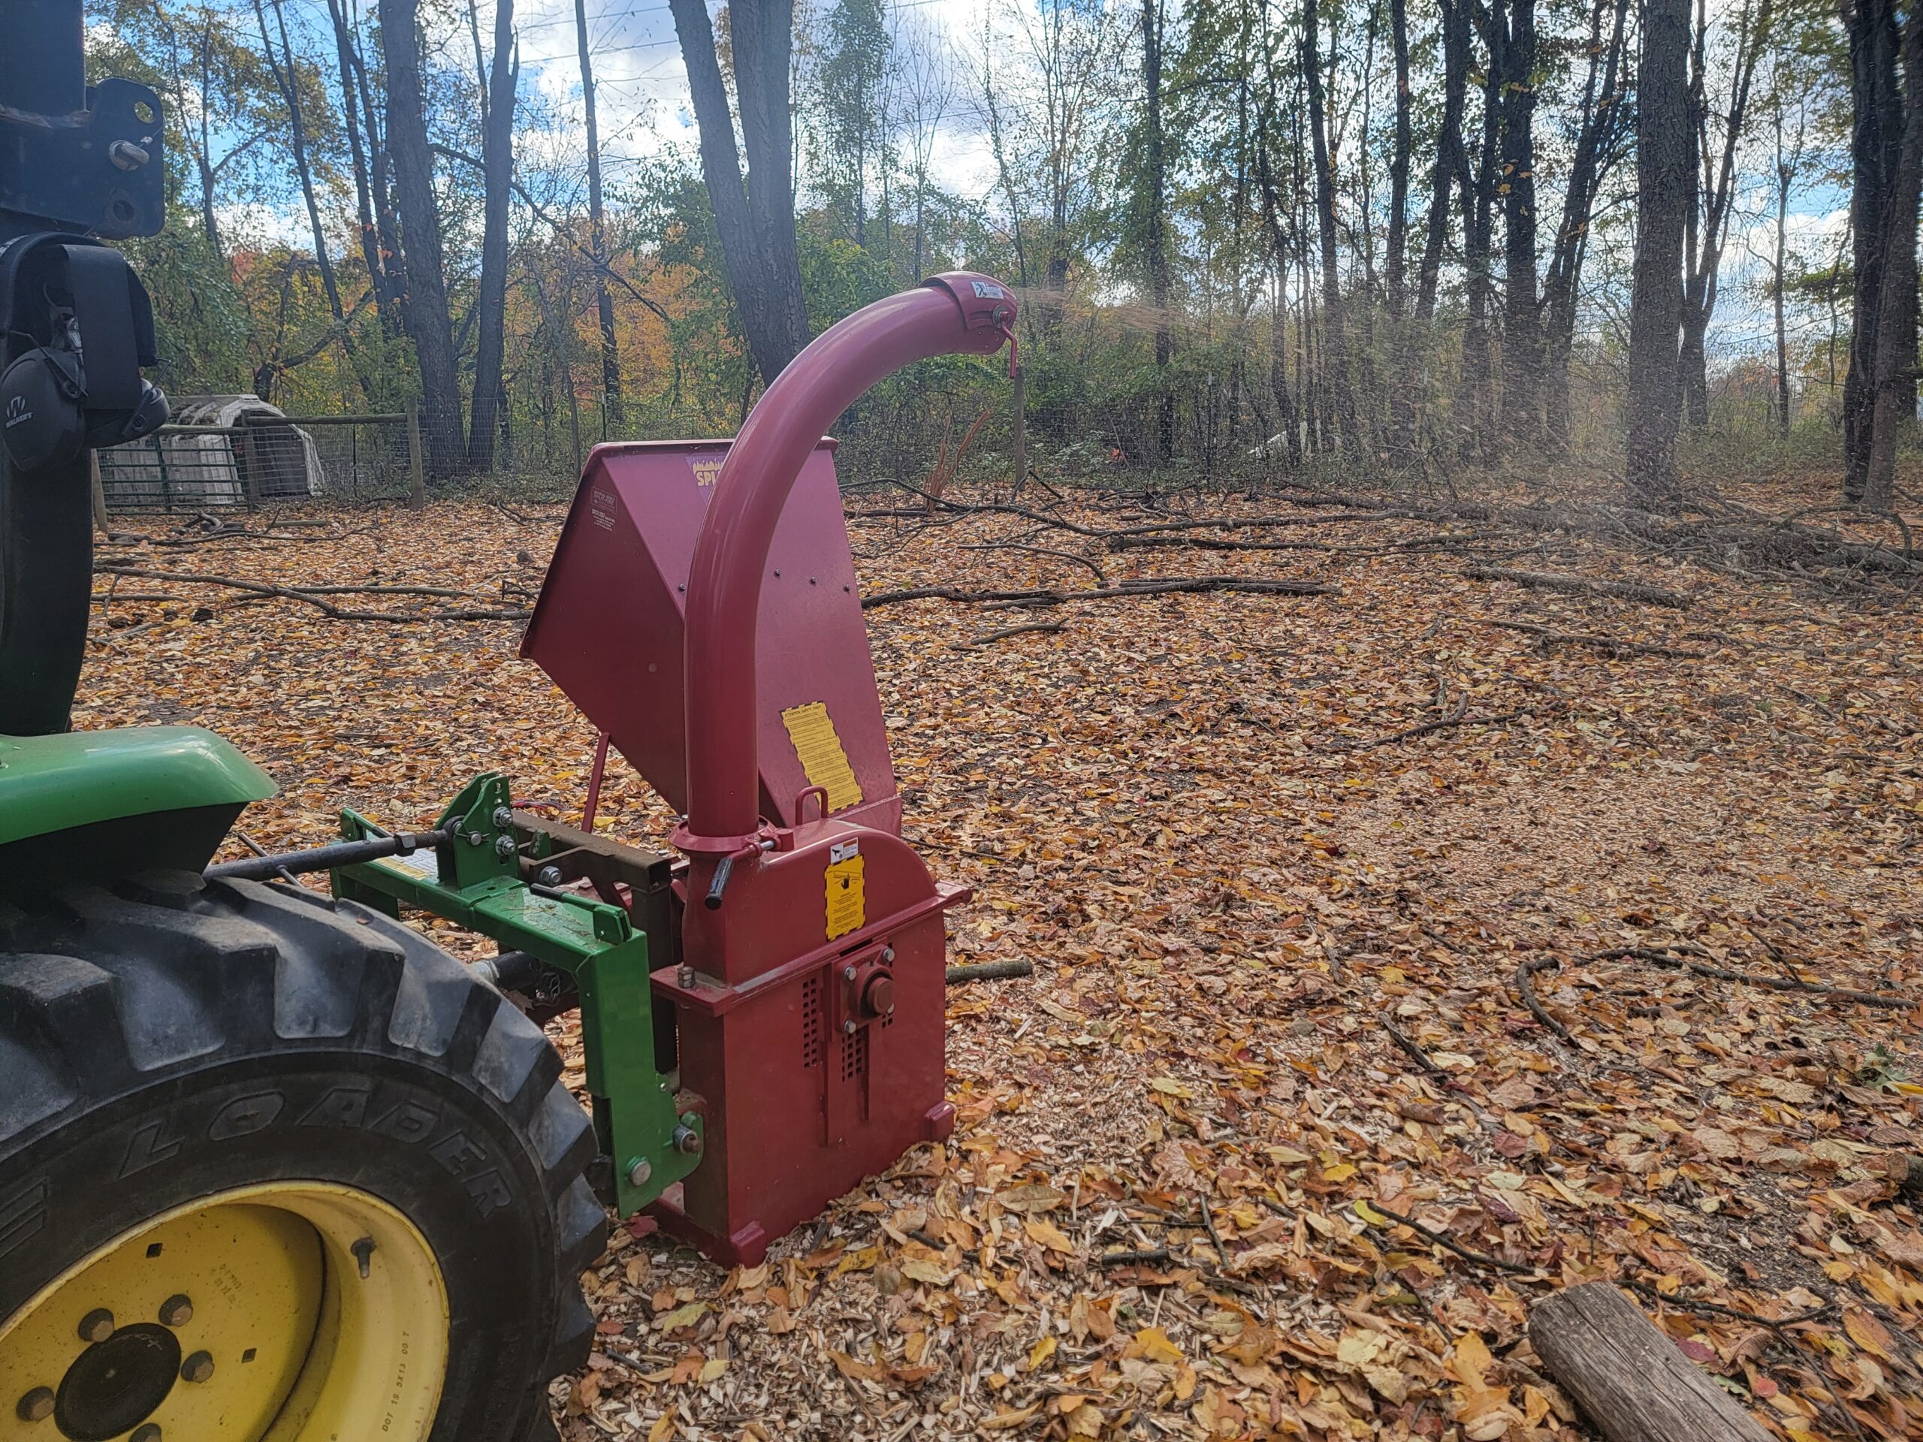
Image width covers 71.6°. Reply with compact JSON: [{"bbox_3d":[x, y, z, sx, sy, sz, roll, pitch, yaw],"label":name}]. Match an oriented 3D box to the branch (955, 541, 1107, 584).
[{"bbox_3d":[0.689,-1.385,11.454,0.454,0.200,1.705,-11,18,-40],"label":"branch"}]

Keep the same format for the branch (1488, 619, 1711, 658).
[{"bbox_3d":[3.799,-0.522,8.170,0.217,0.100,1.474,-9,16,-33],"label":"branch"}]

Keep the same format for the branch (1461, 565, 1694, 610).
[{"bbox_3d":[4.488,-1.002,9.815,0.186,0.120,1.707,-9,17,-32],"label":"branch"}]

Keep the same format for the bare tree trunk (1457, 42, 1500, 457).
[{"bbox_3d":[9.023,-8.071,23.220,0.550,6.853,0.495,-4,14,1],"label":"bare tree trunk"}]

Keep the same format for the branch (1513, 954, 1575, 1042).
[{"bbox_3d":[1.446,0.681,3.310,0.126,0.040,0.477,5,15,20],"label":"branch"}]

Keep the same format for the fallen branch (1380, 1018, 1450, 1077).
[{"bbox_3d":[1.034,0.745,3.074,0.033,0.030,0.262,-3,15,-12],"label":"fallen branch"}]

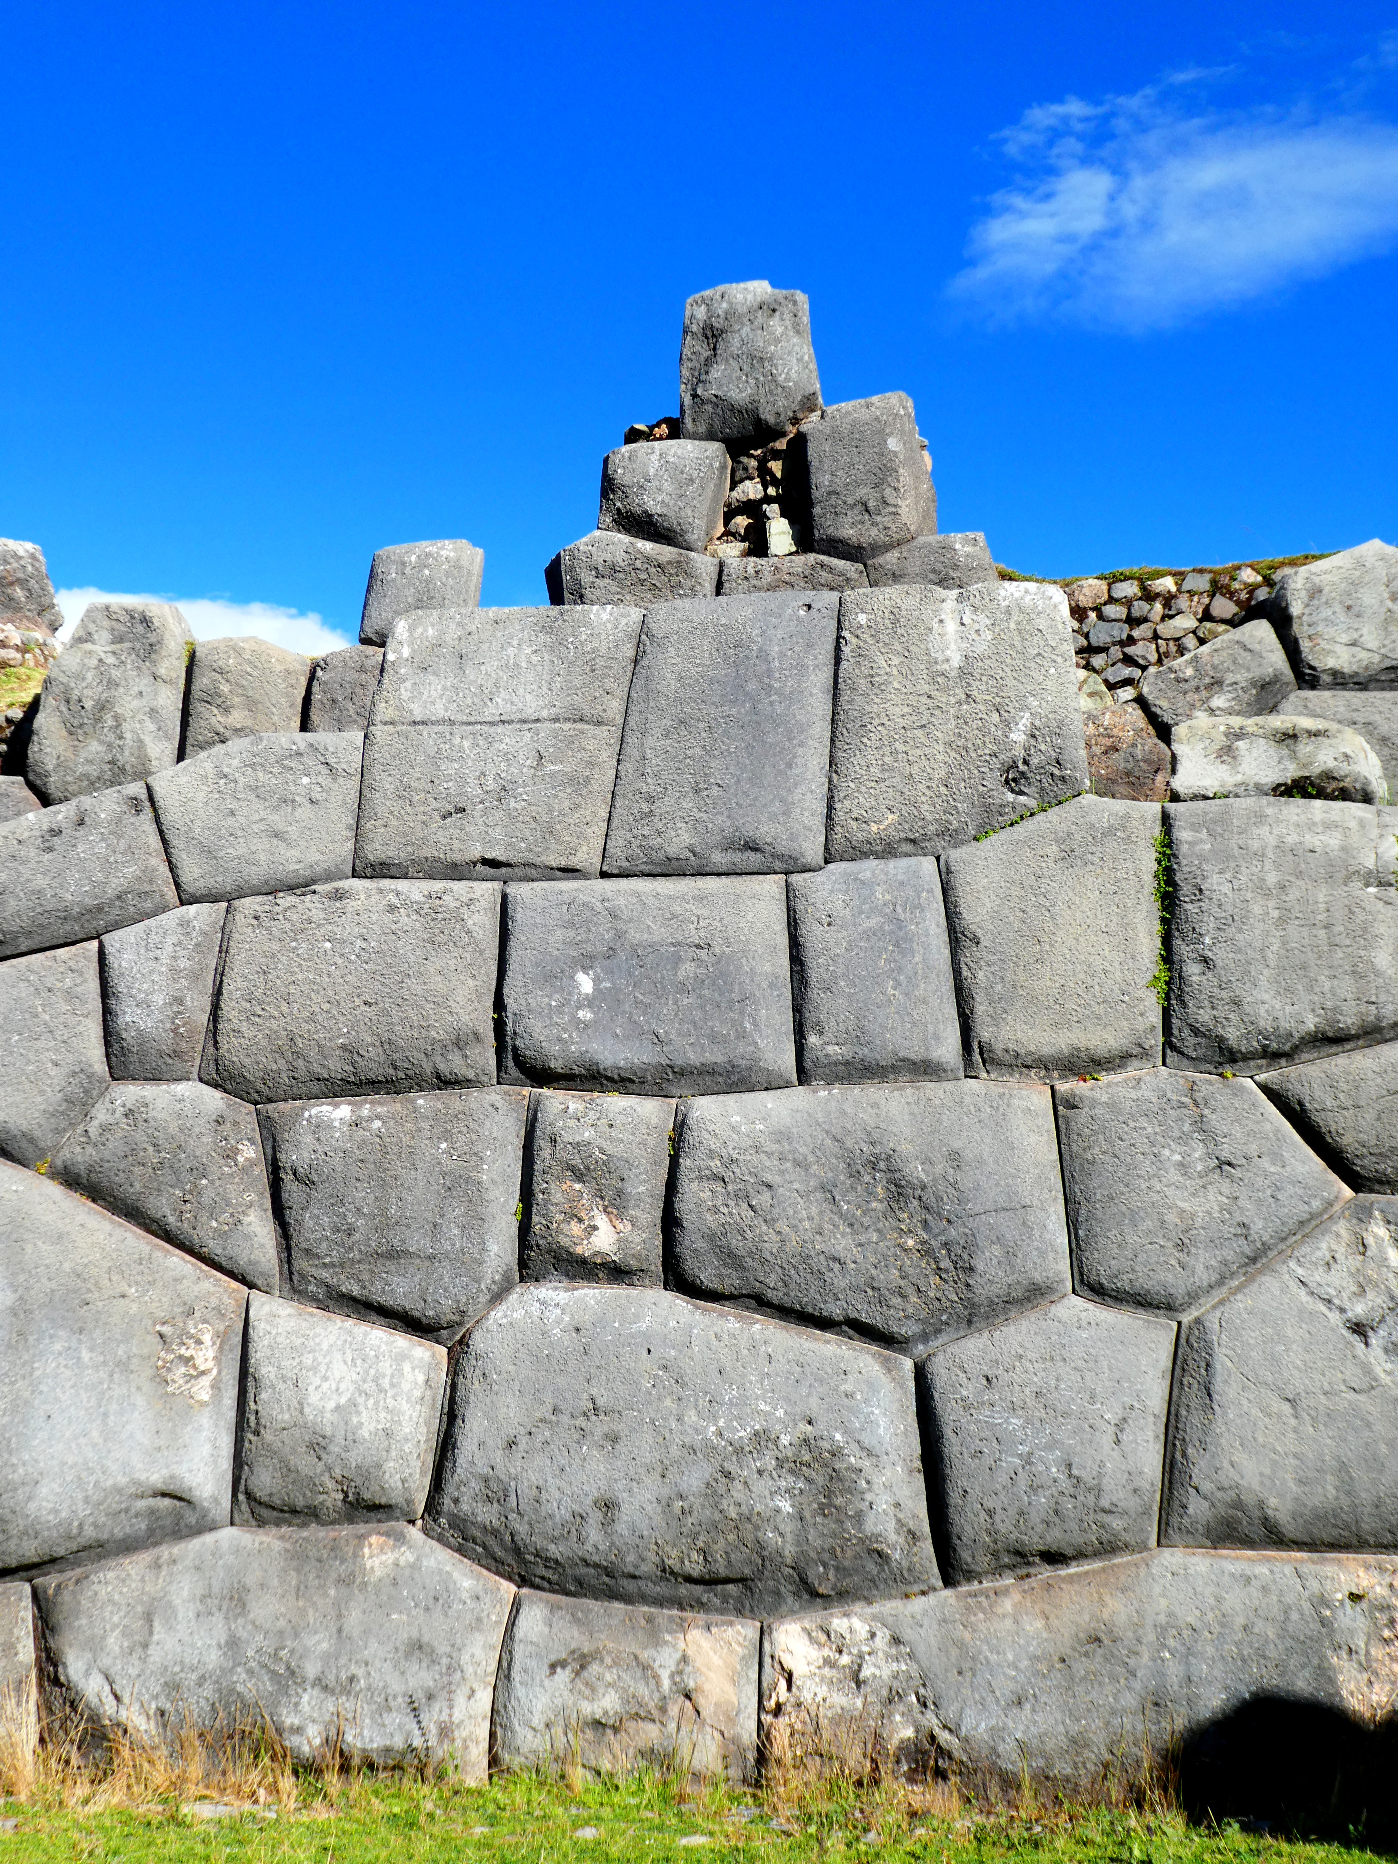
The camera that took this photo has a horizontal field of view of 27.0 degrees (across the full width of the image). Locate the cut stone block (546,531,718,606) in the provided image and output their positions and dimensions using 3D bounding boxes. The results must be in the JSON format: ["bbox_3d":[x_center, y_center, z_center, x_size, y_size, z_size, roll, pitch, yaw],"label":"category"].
[{"bbox_3d":[-0.290,-1.579,13.290,0.772,0.375,0.600,0,-9,3],"label":"cut stone block"}]

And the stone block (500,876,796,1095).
[{"bbox_3d":[-0.180,0.349,13.380,1.326,1.005,0.900,-1,-14,6],"label":"stone block"}]

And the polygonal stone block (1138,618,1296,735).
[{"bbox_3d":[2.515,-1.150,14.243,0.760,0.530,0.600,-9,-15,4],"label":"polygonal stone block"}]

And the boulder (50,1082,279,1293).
[{"bbox_3d":[-2.342,1.226,13.316,1.045,0.949,0.750,-1,-14,6],"label":"boulder"}]

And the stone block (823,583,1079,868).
[{"bbox_3d":[1.210,-0.833,13.552,1.169,1.308,0.950,-1,-14,6],"label":"stone block"}]

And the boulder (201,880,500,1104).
[{"bbox_3d":[-1.519,0.381,13.517,1.368,1.035,0.900,-1,-14,6],"label":"boulder"}]

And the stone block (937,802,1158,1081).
[{"bbox_3d":[1.593,0.125,13.219,0.968,1.282,0.850,-1,-14,6],"label":"stone block"}]

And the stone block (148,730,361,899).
[{"bbox_3d":[-2.022,-0.474,13.787,0.989,0.785,0.700,-1,-9,5],"label":"stone block"}]

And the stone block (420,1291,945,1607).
[{"bbox_3d":[-0.025,2.290,13.015,2.178,1.386,1.100,-1,-9,5],"label":"stone block"}]

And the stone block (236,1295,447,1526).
[{"bbox_3d":[-1.529,2.136,13.036,0.910,0.988,0.700,-1,-9,5],"label":"stone block"}]

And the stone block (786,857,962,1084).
[{"bbox_3d":[0.767,0.213,12.752,0.746,0.990,0.700,0,-9,3],"label":"stone block"}]

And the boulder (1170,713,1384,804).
[{"bbox_3d":[2.522,-0.716,12.881,0.916,0.404,0.550,0,-9,3],"label":"boulder"}]

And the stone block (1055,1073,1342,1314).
[{"bbox_3d":[2.118,1.132,12.484,1.211,1.031,0.800,0,-9,3],"label":"stone block"}]

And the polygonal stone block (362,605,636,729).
[{"bbox_3d":[-0.867,-1.181,13.867,1.280,0.577,0.700,-1,-9,5],"label":"polygonal stone block"}]

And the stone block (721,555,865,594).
[{"bbox_3d":[0.438,-1.555,13.224,0.677,0.215,0.500,0,-9,3],"label":"stone block"}]

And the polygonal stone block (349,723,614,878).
[{"bbox_3d":[-0.913,-0.494,13.645,1.223,0.740,0.850,-1,-14,6],"label":"polygonal stone block"}]

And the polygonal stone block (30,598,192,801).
[{"bbox_3d":[-2.793,-1.052,14.136,0.743,0.944,0.650,-1,-9,5],"label":"polygonal stone block"}]

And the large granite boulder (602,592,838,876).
[{"bbox_3d":[0.145,-0.784,13.655,1.076,1.352,0.950,-1,-14,6],"label":"large granite boulder"}]

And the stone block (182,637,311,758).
[{"bbox_3d":[-2.131,-1.083,14.137,0.611,0.566,0.550,-1,-9,5],"label":"stone block"}]

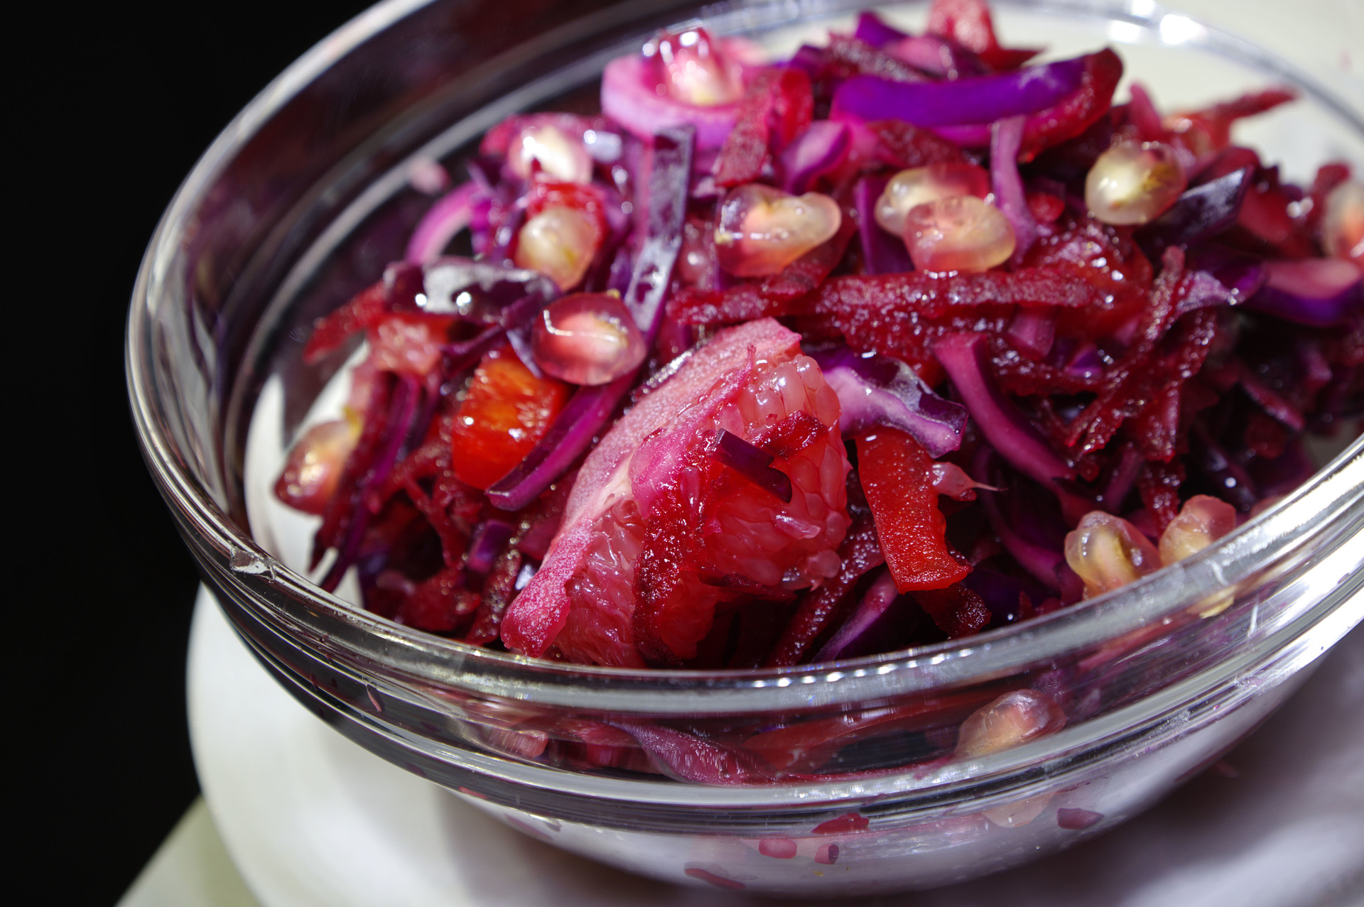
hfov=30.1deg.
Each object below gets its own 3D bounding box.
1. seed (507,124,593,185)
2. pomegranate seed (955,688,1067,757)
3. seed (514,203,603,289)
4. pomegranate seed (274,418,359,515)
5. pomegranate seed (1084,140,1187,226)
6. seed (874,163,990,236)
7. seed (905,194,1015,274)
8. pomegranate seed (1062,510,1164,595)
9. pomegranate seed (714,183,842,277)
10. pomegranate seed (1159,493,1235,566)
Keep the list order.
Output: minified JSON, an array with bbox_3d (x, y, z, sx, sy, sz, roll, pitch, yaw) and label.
[{"bbox_3d":[-0.014,-0.031,0.263,0.009,0.007,0.007,30,48,0],"label":"seed"},{"bbox_3d":[0.029,0.024,0.221,0.010,0.006,0.006,-27,41,0],"label":"pomegranate seed"},{"bbox_3d":[-0.012,-0.021,0.253,0.008,0.008,0.009,25,90,0],"label":"seed"},{"bbox_3d":[-0.036,0.001,0.255,0.007,0.007,0.011,35,90,0],"label":"pomegranate seed"},{"bbox_3d":[0.044,-0.026,0.247,0.010,0.008,0.008,-15,40,0],"label":"pomegranate seed"},{"bbox_3d":[0.024,-0.025,0.247,0.011,0.007,0.007,-12,40,0],"label":"seed"},{"bbox_3d":[0.026,-0.021,0.239,0.011,0.007,0.007,5,41,0],"label":"seed"},{"bbox_3d":[0.039,0.010,0.229,0.008,0.009,0.007,-30,0,0],"label":"pomegranate seed"},{"bbox_3d":[0.009,-0.021,0.243,0.012,0.008,0.008,-8,40,0],"label":"pomegranate seed"},{"bbox_3d":[0.046,0.008,0.229,0.007,0.007,0.009,30,90,0],"label":"pomegranate seed"}]

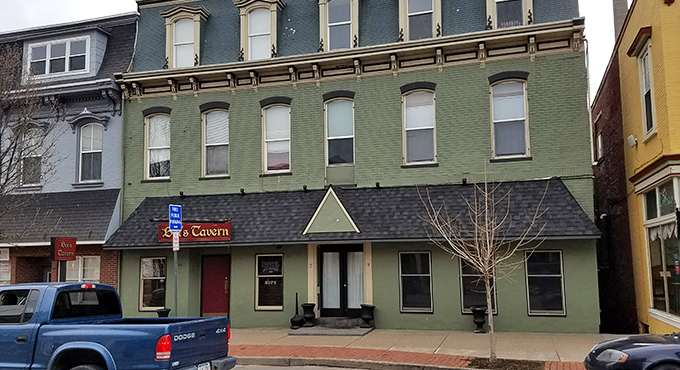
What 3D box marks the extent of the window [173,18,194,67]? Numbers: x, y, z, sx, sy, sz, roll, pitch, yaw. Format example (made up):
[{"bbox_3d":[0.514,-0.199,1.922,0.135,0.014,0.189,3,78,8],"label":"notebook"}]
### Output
[{"bbox_3d":[-5.166,-4.702,16.863,0.708,1.505,0.140,-3,-7,15],"label":"window"}]

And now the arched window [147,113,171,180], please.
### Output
[{"bbox_3d":[-5.837,-1.234,16.429,0.780,2.010,0.160,-3,-7,15],"label":"arched window"}]

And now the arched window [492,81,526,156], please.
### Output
[{"bbox_3d":[4.518,-1.773,13.622,0.945,2.143,0.130,-3,-6,15],"label":"arched window"}]

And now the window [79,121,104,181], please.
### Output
[{"bbox_3d":[-8.435,-1.103,17.207,0.879,2.026,0.130,-3,-6,15],"label":"window"}]

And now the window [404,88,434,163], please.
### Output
[{"bbox_3d":[2.188,-1.639,14.252,0.931,2.129,0.130,-3,-6,15],"label":"window"}]

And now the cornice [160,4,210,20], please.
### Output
[{"bbox_3d":[-5.175,-5.730,17.005,1.570,0.420,0.500,-3,-7,15],"label":"cornice"}]

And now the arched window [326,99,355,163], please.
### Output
[{"bbox_3d":[-0.072,-1.550,14.868,0.938,2.059,0.130,-3,-6,15],"label":"arched window"}]

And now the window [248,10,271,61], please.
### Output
[{"bbox_3d":[-2.545,-4.741,15.992,0.789,1.706,0.120,-3,-6,15],"label":"window"}]

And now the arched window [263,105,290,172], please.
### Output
[{"bbox_3d":[-1.965,-1.423,15.378,0.931,2.101,0.130,-3,-6,15],"label":"arched window"}]

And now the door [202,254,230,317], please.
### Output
[{"bbox_3d":[-3.920,3.231,16.010,0.936,2.092,0.070,-3,-6,15],"label":"door"}]

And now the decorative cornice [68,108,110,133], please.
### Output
[{"bbox_3d":[-8.323,-2.137,16.971,1.320,0.620,0.320,-3,-7,15],"label":"decorative cornice"}]

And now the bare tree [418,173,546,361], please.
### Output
[{"bbox_3d":[2.967,1.674,10.508,2.553,3.716,2.400,-3,-6,15],"label":"bare tree"}]

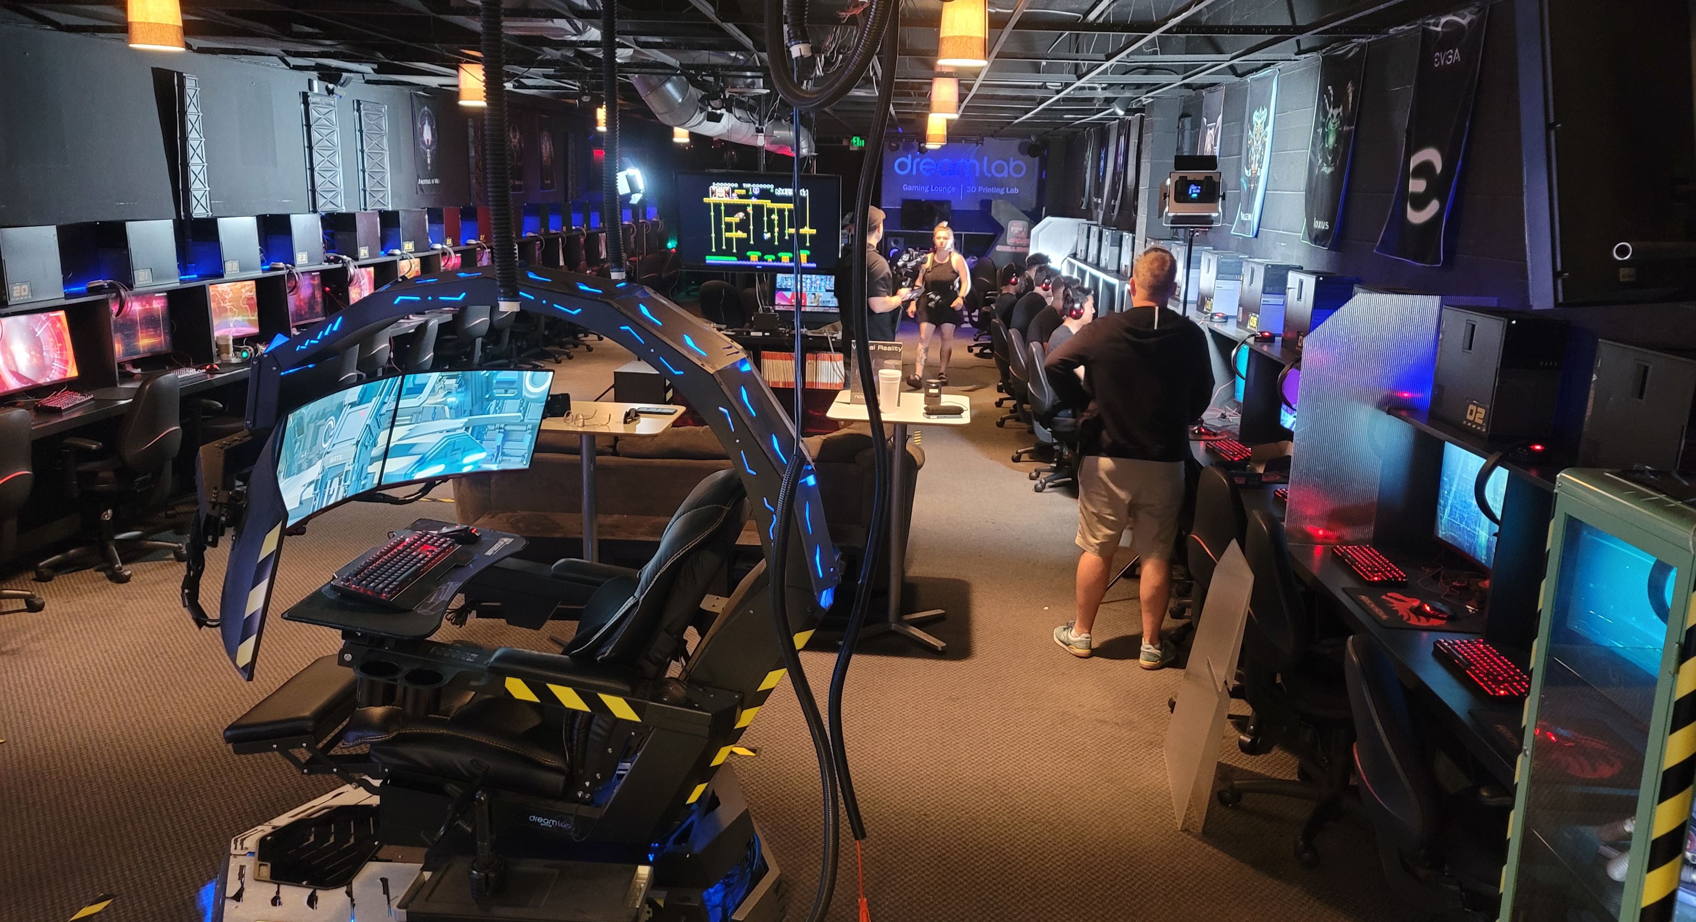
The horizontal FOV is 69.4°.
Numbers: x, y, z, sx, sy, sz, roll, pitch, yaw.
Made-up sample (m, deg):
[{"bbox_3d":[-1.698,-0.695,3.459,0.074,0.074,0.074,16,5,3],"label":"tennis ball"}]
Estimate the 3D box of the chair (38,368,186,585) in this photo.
[{"bbox_3d":[-3.799,0.050,6.303,0.660,1.030,0.640,3,13,7],"label":"chair"}]

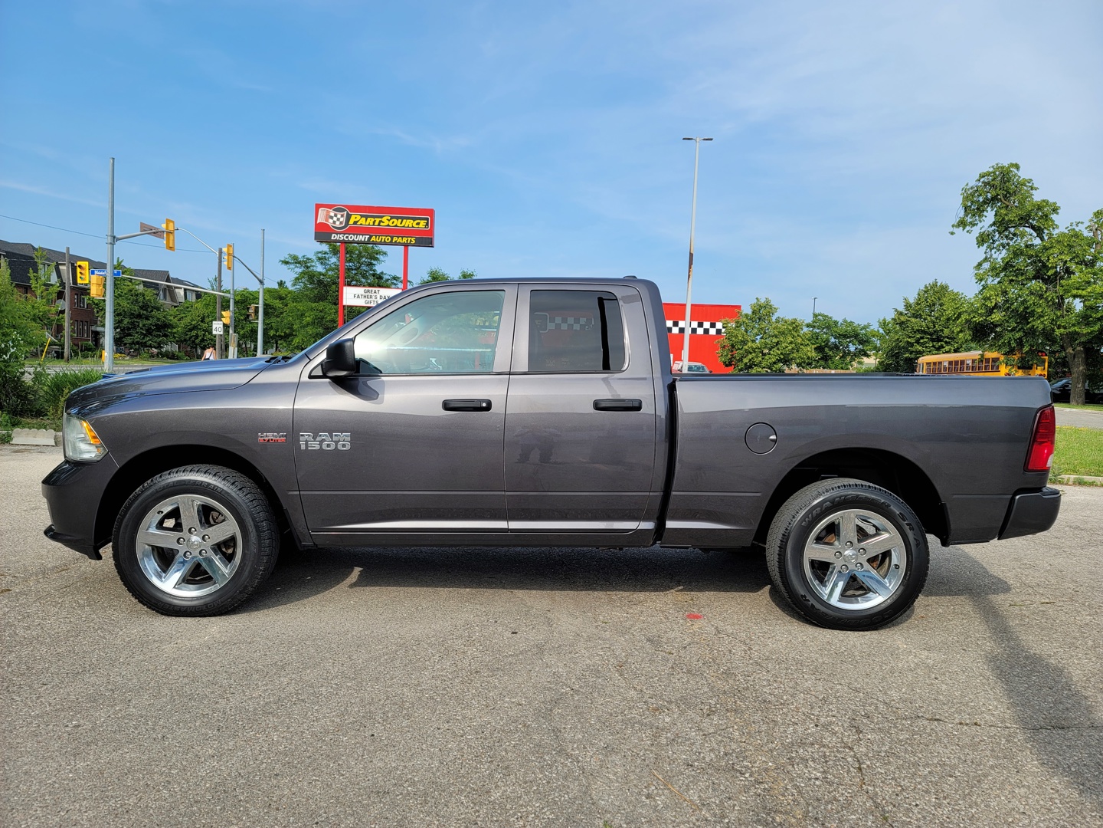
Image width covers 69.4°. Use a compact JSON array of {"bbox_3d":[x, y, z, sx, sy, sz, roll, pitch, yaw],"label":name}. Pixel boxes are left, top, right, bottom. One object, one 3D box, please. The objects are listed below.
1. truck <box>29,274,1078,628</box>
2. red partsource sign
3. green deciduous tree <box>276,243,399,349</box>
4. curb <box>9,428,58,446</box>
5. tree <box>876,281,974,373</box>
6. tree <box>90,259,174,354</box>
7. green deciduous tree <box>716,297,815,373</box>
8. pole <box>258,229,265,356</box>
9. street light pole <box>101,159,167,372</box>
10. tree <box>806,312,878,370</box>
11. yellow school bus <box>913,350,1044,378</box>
[{"bbox_3d":[-0.041,0.107,5.278,5.820,1.950,2.080,2,4,-1],"label":"truck"},{"bbox_3d":[-6.336,-6.721,28.500,4.250,1.360,0.450,1,4,-5],"label":"red partsource sign"},{"bbox_3d":[-15.466,-8.188,58.000,9.000,8.700,8.600,2,3,0],"label":"green deciduous tree"},{"bbox_3d":[-7.802,0.344,12.000,0.680,0.220,0.200,2,3,6],"label":"curb"},{"bbox_3d":[32.283,-6.826,69.000,8.400,9.390,8.200,2,4,0],"label":"tree"},{"bbox_3d":[-31.115,-7.882,59.000,6.200,7.100,6.000,2,3,0],"label":"tree"},{"bbox_3d":[11.291,-3.430,42.000,5.200,5.600,5.000,2,3,0],"label":"green deciduous tree"},{"bbox_3d":[-16.745,-6.362,46.000,0.350,8.610,0.350,2,4,0],"label":"pole"},{"bbox_3d":[-16.450,-5.462,31.800,0.600,8.670,3.300,3,4,14],"label":"street light pole"},{"bbox_3d":[28.394,-6.408,78.000,7.100,7.160,6.900,2,4,0],"label":"tree"},{"bbox_3d":[25.600,-2.040,48.700,2.450,3.100,11.600,2,3,2],"label":"yellow school bus"}]

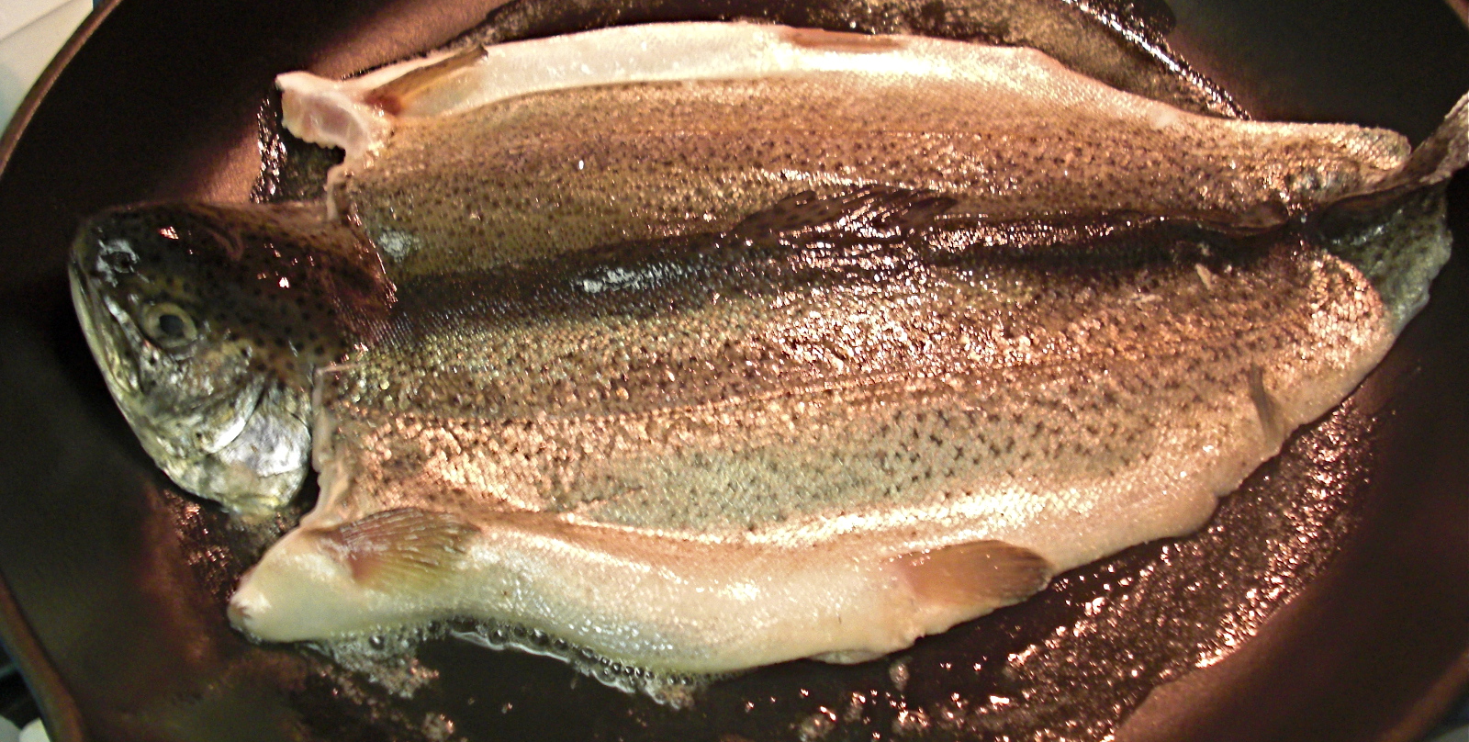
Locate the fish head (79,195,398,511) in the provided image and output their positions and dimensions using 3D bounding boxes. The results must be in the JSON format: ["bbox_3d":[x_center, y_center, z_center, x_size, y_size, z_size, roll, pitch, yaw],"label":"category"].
[{"bbox_3d":[-0.097,-0.005,0.296,0.063,0.041,0.052,10,53,10],"label":"fish head"}]

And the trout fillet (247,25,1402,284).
[{"bbox_3d":[0.018,-0.056,0.341,0.245,0.024,0.083,-1,52,2],"label":"trout fillet"}]

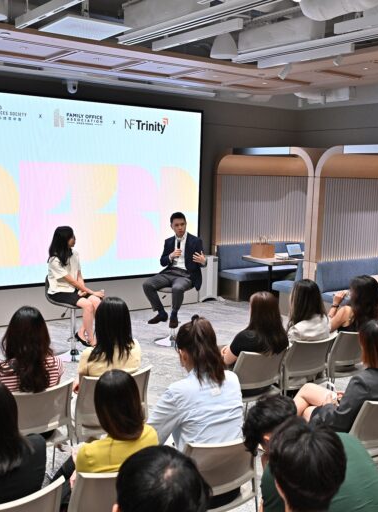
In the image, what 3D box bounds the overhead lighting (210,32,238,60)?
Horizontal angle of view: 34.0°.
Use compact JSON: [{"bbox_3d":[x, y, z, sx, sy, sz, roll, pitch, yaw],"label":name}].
[{"bbox_3d":[0.334,-1.973,5.675,0.285,0.270,0.285,2,8,0],"label":"overhead lighting"}]

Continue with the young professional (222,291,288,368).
[{"bbox_3d":[0.326,0.798,4.803,0.500,1.210,0.780,-4,10,-37],"label":"young professional"}]

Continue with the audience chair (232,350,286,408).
[{"bbox_3d":[0.401,1.023,4.676,0.490,0.810,0.550,-4,9,-35],"label":"audience chair"}]

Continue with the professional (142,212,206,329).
[{"bbox_3d":[-0.210,0.160,7.208,0.580,1.270,0.700,5,8,23],"label":"professional"}]

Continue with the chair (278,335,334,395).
[{"bbox_3d":[0.803,0.993,4.930,0.510,0.820,0.560,-3,9,-35],"label":"chair"}]

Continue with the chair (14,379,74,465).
[{"bbox_3d":[-1.020,1.105,3.761,0.490,0.810,0.550,-4,9,-35],"label":"chair"}]

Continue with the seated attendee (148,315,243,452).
[{"bbox_3d":[-0.012,0.968,3.308,0.560,1.260,0.850,-3,9,-29],"label":"seated attendee"}]

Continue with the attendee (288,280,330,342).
[{"bbox_3d":[0.740,0.776,5.051,0.460,1.220,0.800,-4,9,-36],"label":"attendee"}]

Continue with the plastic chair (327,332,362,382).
[{"bbox_3d":[1.244,0.965,5.295,0.490,0.810,0.550,-4,9,-35],"label":"plastic chair"}]

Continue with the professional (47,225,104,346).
[{"bbox_3d":[-1.168,0.315,6.602,0.610,1.230,0.430,6,9,27],"label":"professional"}]

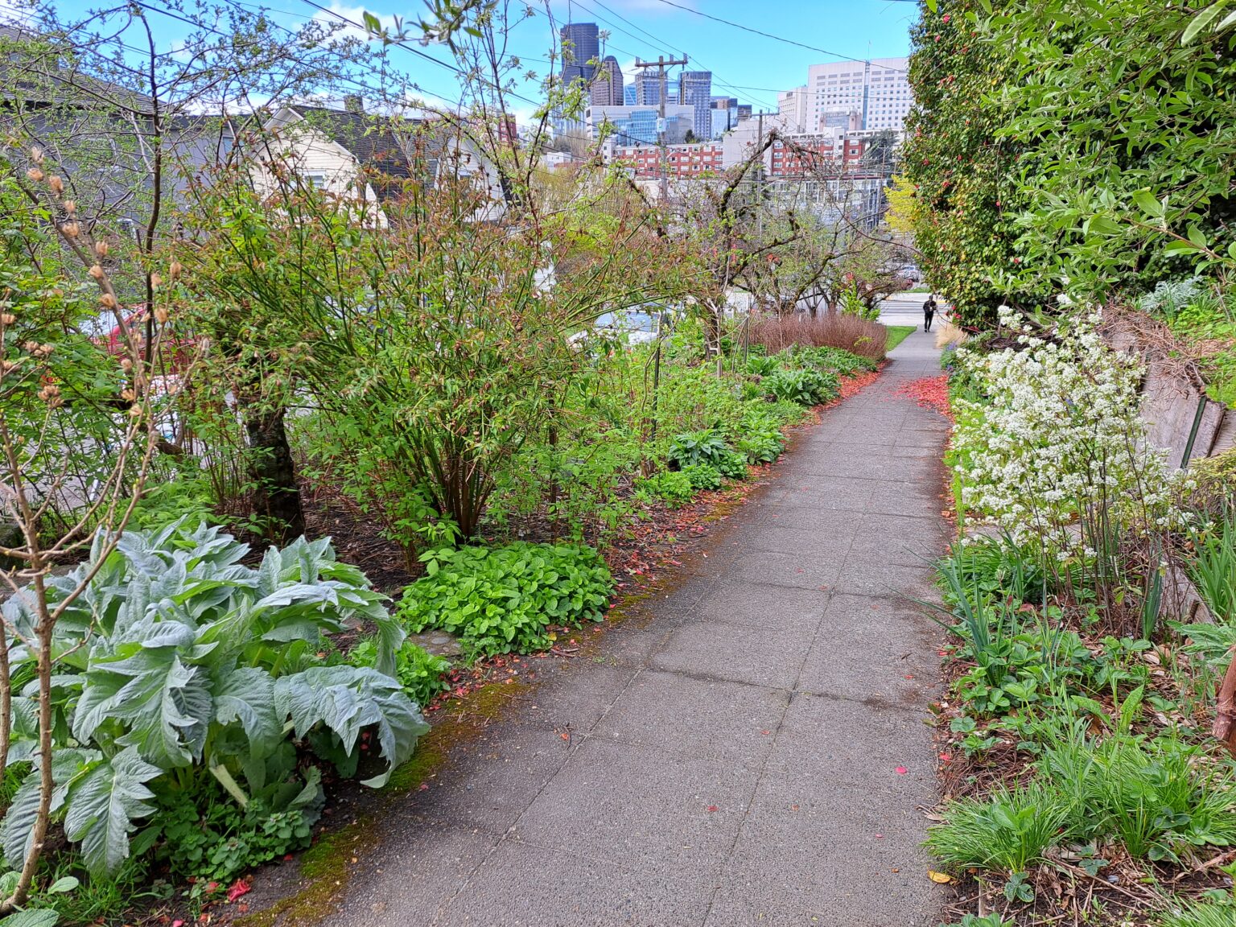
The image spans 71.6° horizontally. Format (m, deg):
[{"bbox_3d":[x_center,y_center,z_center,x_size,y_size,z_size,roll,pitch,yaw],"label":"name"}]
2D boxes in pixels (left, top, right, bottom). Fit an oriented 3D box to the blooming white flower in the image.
[{"bbox_3d":[2.144,-0.044,4.150,0.980,1.420,0.880,4,16,20],"label":"blooming white flower"}]

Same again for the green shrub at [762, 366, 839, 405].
[{"bbox_3d":[2.903,-1.247,13.514,0.920,0.430,1.250,4,16,20],"label":"green shrub"}]

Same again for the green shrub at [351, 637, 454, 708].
[{"bbox_3d":[-0.800,0.772,3.343,0.330,0.190,0.330,4,16,20],"label":"green shrub"}]

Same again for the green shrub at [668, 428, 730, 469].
[{"bbox_3d":[0.771,-0.142,7.912,0.520,0.310,0.500,4,16,20],"label":"green shrub"}]

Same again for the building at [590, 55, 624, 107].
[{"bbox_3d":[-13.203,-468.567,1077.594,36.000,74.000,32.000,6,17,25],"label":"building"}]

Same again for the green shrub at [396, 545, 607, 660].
[{"bbox_3d":[-0.491,0.587,4.066,0.860,0.290,0.820,-1,15,0],"label":"green shrub"}]

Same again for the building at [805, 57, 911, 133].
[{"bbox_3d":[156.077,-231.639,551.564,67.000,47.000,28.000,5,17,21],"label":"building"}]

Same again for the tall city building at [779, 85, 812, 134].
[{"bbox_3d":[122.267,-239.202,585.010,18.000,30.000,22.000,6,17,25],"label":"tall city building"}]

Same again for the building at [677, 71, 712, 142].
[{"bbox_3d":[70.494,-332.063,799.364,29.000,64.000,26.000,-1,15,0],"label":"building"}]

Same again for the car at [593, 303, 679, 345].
[{"bbox_3d":[0.500,-2.780,18.800,1.800,1.500,4.500,5,12,20],"label":"car"}]

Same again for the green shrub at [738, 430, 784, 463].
[{"bbox_3d":[1.368,-0.174,8.225,0.420,0.270,0.450,4,16,20],"label":"green shrub"}]

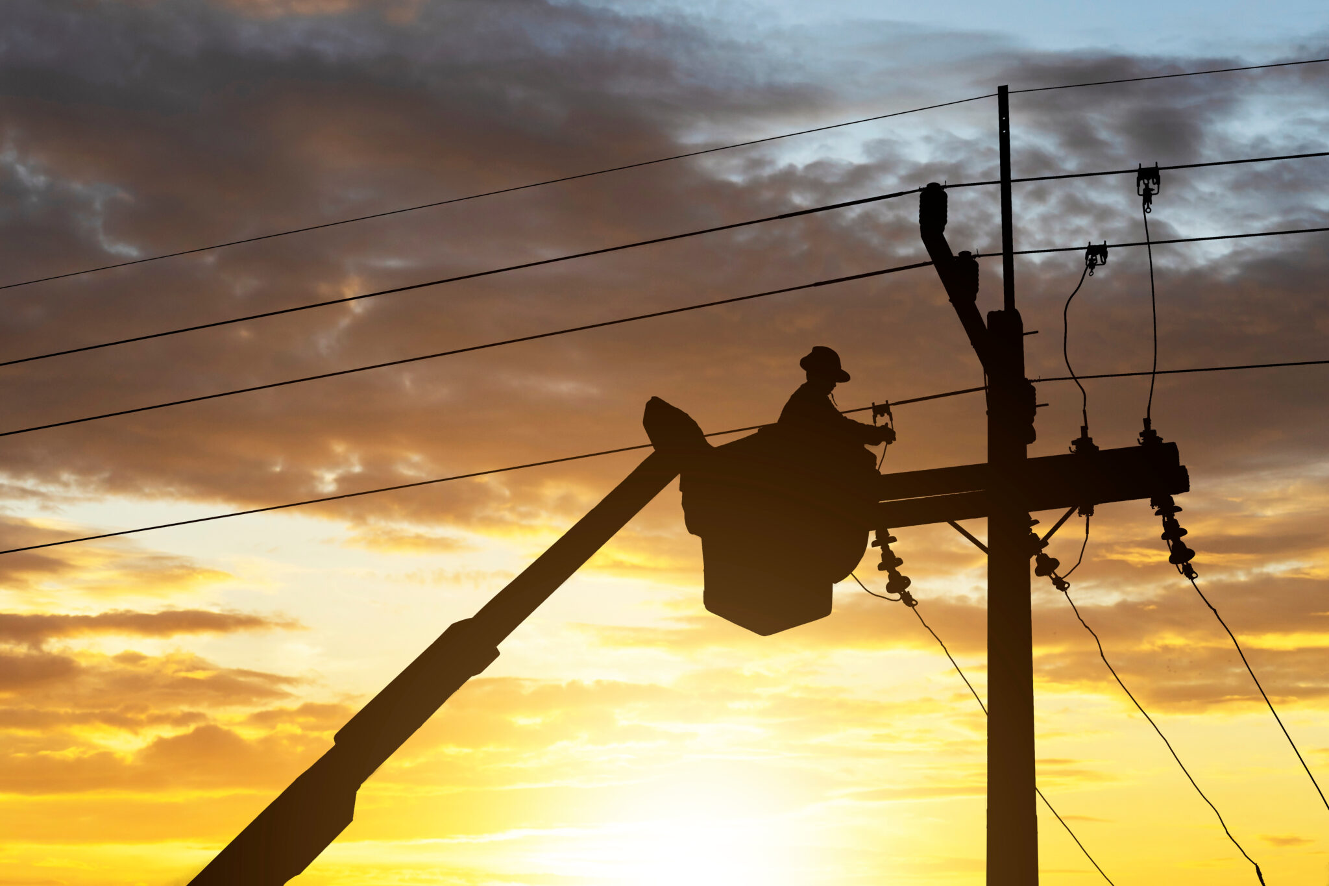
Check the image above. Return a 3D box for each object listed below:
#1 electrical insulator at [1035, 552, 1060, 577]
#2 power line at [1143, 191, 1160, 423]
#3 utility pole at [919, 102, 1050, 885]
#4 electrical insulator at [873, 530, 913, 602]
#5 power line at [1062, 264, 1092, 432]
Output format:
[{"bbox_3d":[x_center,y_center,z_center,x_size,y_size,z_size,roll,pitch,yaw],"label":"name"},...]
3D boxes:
[{"bbox_3d":[2.399,0.761,15.950,0.165,0.135,0.165,-37,12,0],"label":"electrical insulator"},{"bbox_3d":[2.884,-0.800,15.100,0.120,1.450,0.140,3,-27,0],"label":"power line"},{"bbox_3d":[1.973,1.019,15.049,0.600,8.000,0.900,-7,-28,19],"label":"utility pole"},{"bbox_3d":[1.456,0.786,16.200,0.165,0.560,0.165,-22,10,0],"label":"electrical insulator"},{"bbox_3d":[2.495,-0.578,15.400,0.180,1.100,0.140,3,-27,0],"label":"power line"}]

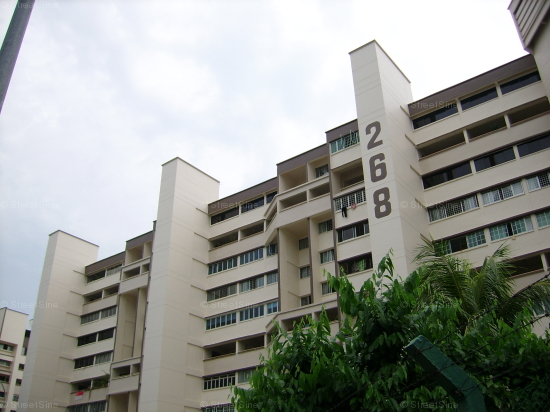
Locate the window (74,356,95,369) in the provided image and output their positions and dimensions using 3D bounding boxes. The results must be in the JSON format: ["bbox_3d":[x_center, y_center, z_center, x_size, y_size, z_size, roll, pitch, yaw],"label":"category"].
[{"bbox_3d":[-23.287,19.202,68.075,3.849,1.120,0.150,-21,-34,32],"label":"window"}]

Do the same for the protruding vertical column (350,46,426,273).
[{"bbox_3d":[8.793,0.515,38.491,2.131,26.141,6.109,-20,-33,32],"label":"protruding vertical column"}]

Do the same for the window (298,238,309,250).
[{"bbox_3d":[2.767,3.383,49.976,1.269,1.055,0.130,-21,-34,32],"label":"window"}]

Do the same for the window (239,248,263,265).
[{"bbox_3d":[-2.234,4.928,53.690,2.902,1.079,0.150,-21,-34,32],"label":"window"}]

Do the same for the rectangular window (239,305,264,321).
[{"bbox_3d":[-2.038,9.566,49.440,2.778,1.013,0.200,-20,-33,32],"label":"rectangular window"}]

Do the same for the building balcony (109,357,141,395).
[{"bbox_3d":[-14.358,17.298,56.039,4.990,3.260,2.000,-21,-35,32],"label":"building balcony"}]

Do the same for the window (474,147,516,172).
[{"bbox_3d":[15.197,-3.173,38.419,2.695,1.018,0.130,-21,-34,32],"label":"window"}]

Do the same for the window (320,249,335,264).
[{"bbox_3d":[4.579,4.317,47.305,1.527,1.039,0.150,-21,-34,32],"label":"window"}]

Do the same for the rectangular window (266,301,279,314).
[{"bbox_3d":[-0.176,8.845,48.151,1.137,0.915,0.130,-21,-34,32],"label":"rectangular window"}]

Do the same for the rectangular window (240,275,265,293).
[{"bbox_3d":[-2.076,7.033,49.713,2.830,0.940,0.200,-21,-35,32],"label":"rectangular window"}]

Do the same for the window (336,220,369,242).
[{"bbox_3d":[5.902,1.932,41.875,2.710,1.160,0.200,-21,-35,32],"label":"window"}]

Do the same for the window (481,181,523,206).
[{"bbox_3d":[15.227,-0.796,37.146,2.691,0.984,0.130,-21,-34,32],"label":"window"}]

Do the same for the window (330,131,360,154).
[{"bbox_3d":[6.088,-5.400,47.240,2.953,1.120,0.150,-21,-34,32],"label":"window"}]

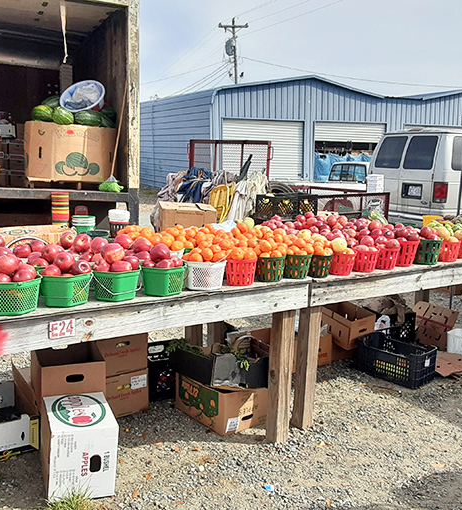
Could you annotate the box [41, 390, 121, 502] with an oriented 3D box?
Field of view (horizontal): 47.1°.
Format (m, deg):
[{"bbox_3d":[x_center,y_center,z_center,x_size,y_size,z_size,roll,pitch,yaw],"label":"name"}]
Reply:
[{"bbox_3d":[-0.755,0.933,2.635,0.296,0.333,0.412,0,9,-22],"label":"box"}]

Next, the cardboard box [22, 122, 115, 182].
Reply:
[{"bbox_3d":[-1.883,-1.181,6.129,1.030,0.610,1.030,-2,11,-22],"label":"cardboard box"}]

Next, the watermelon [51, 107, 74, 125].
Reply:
[{"bbox_3d":[-1.726,-1.428,5.450,0.235,0.195,0.215,0,11,-11],"label":"watermelon"}]

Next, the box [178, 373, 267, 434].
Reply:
[{"bbox_3d":[-0.057,0.822,3.170,0.315,0.265,0.482,-6,13,-36],"label":"box"}]

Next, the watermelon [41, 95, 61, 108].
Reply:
[{"bbox_3d":[-2.030,-1.719,6.100,0.300,0.205,0.220,-1,11,-15],"label":"watermelon"}]

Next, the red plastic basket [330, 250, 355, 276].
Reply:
[{"bbox_3d":[0.701,0.047,3.324,0.162,0.145,0.162,2,11,0],"label":"red plastic basket"}]

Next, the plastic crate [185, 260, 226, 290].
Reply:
[{"bbox_3d":[-0.128,0.094,2.713,0.222,0.145,0.210,2,9,-3],"label":"plastic crate"}]

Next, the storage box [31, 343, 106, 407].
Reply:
[{"bbox_3d":[-0.899,0.631,2.940,0.313,0.260,0.490,-4,13,-22],"label":"storage box"}]

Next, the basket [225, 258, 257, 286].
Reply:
[{"bbox_3d":[0.058,0.088,2.894,0.168,0.140,0.168,2,11,0],"label":"basket"}]

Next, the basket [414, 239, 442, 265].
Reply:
[{"bbox_3d":[1.417,-0.021,3.796,0.168,0.158,0.168,-5,12,-32],"label":"basket"}]

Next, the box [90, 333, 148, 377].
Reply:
[{"bbox_3d":[-0.744,0.526,3.186,0.325,0.258,0.420,-7,14,-33],"label":"box"}]

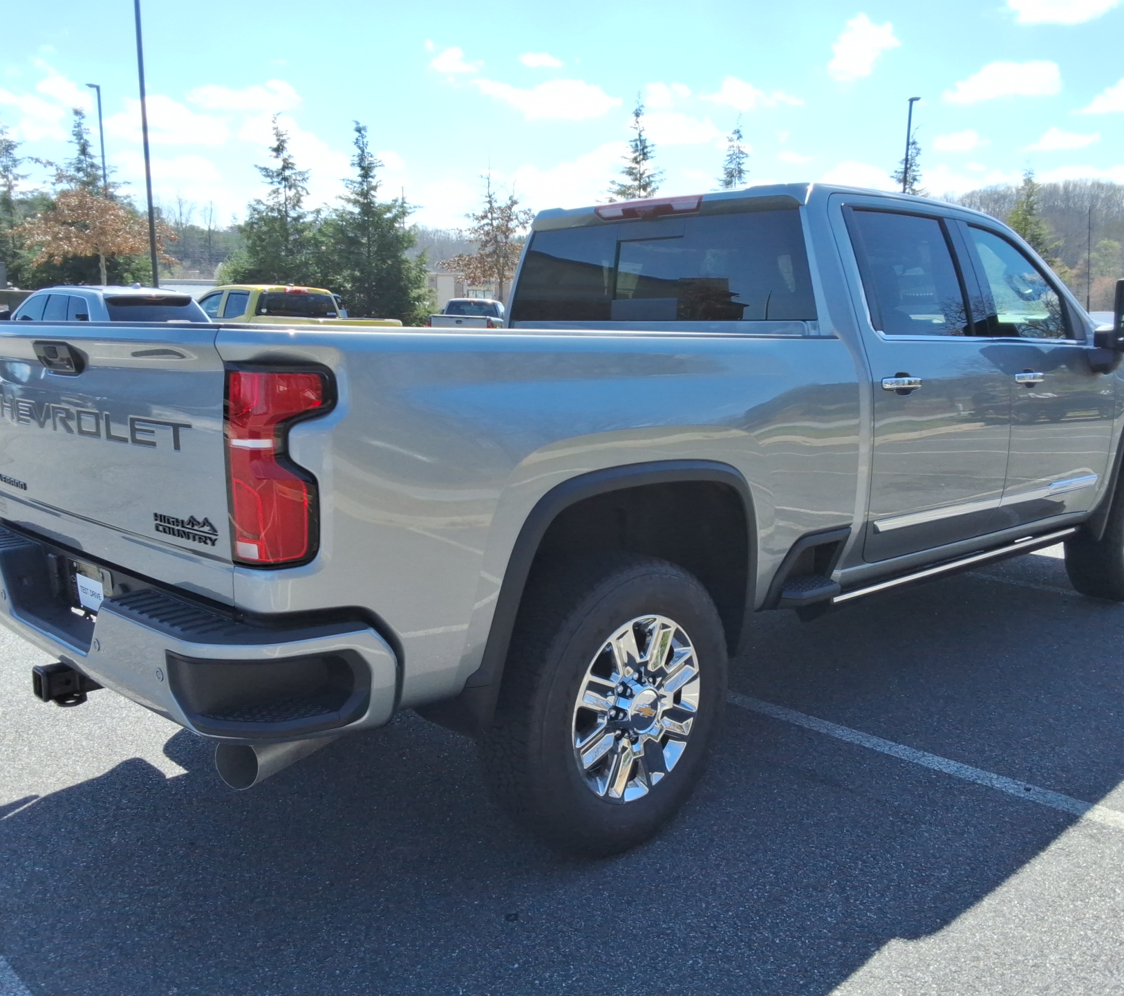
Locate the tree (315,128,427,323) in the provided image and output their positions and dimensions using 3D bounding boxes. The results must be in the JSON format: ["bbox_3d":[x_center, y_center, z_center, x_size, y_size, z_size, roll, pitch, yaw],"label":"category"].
[{"bbox_3d":[-6.766,-8.977,36.887,4.000,7.458,4.000,-1,10,-10],"label":"tree"}]

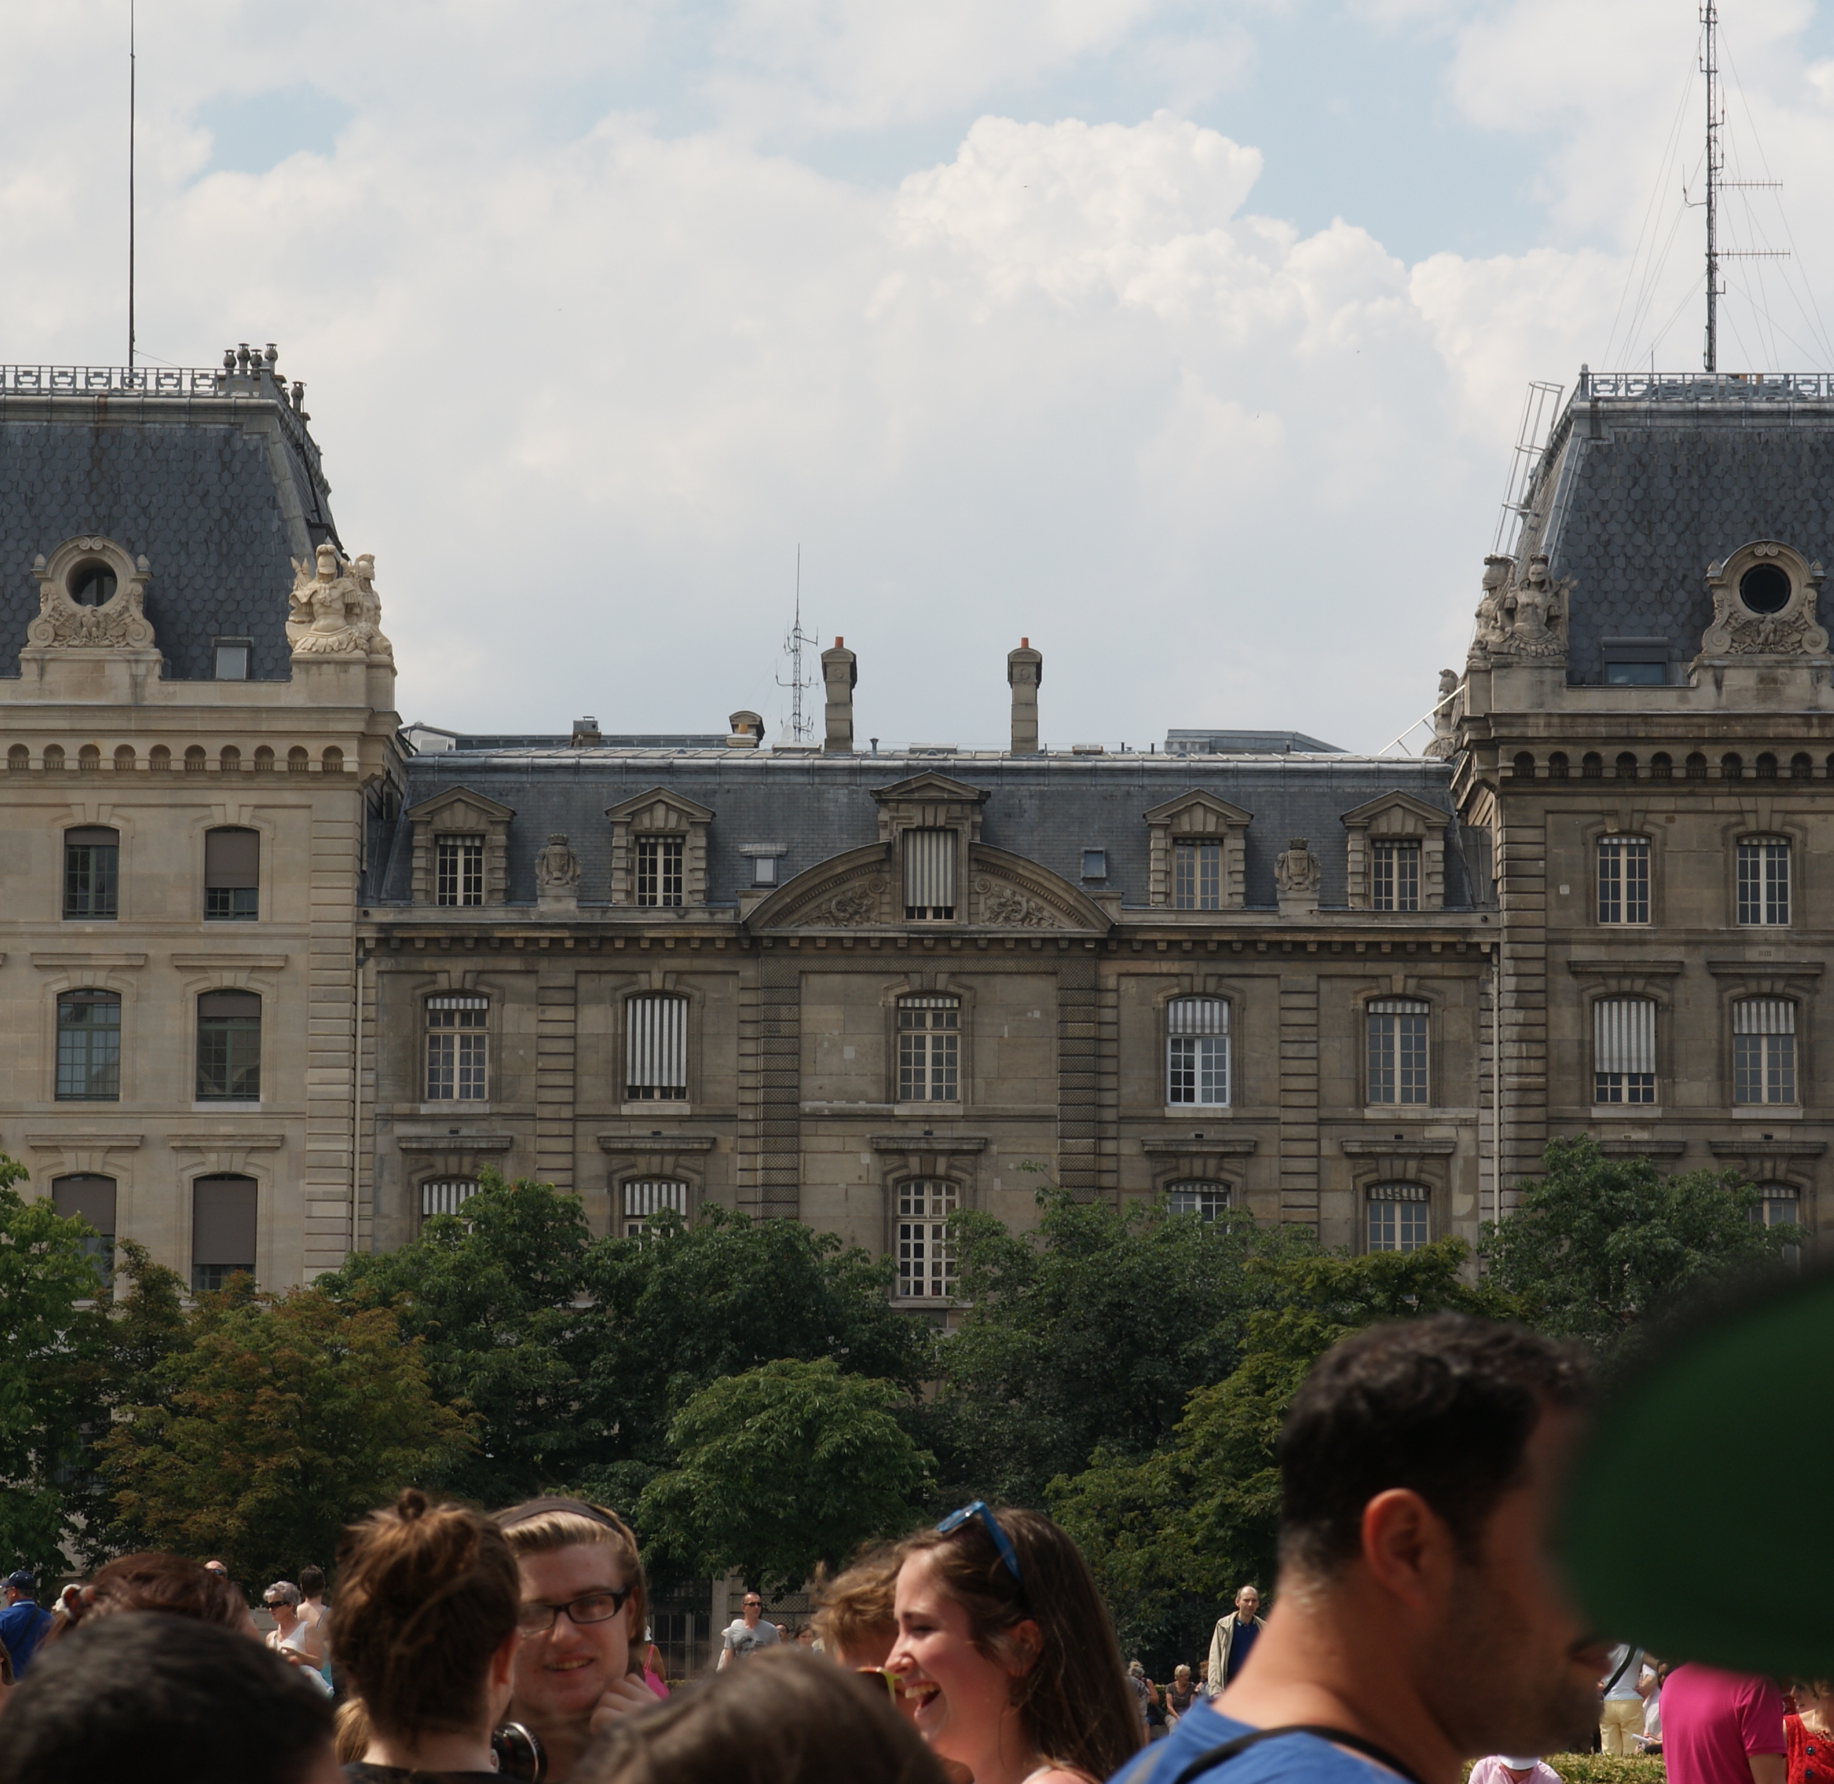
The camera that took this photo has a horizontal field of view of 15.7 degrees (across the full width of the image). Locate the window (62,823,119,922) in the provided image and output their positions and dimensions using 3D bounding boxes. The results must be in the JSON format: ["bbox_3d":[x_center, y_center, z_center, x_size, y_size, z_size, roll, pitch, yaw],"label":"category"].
[{"bbox_3d":[-18.205,-0.409,146.902,1.238,2.112,0.300,0,-6,0],"label":"window"}]

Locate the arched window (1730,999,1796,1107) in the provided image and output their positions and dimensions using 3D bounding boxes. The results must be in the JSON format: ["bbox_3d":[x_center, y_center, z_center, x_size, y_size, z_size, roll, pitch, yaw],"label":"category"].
[{"bbox_3d":[20.010,3.814,157.699,1.575,2.517,0.280,0,-6,0],"label":"arched window"}]

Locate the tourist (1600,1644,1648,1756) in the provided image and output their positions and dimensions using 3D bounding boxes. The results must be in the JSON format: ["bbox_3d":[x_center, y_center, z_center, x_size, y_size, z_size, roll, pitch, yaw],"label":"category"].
[{"bbox_3d":[5.279,6.132,49.911,0.480,1.680,0.340,0,-6,6],"label":"tourist"}]

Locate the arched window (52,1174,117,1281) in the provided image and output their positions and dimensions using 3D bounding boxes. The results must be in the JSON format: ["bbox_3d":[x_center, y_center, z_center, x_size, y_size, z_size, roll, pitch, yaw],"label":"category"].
[{"bbox_3d":[-17.642,7.306,141.291,1.370,2.670,0.300,0,-6,0],"label":"arched window"}]

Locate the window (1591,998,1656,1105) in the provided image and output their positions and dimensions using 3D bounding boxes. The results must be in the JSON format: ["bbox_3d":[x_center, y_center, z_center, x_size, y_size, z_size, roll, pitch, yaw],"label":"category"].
[{"bbox_3d":[15.374,3.467,144.970,1.425,2.328,0.300,0,-6,0],"label":"window"}]

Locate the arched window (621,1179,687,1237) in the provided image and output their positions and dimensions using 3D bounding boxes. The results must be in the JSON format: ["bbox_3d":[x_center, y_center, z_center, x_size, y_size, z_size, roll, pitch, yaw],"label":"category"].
[{"bbox_3d":[-5.775,7.648,147.233,1.457,2.619,0.300,0,-6,0],"label":"arched window"}]

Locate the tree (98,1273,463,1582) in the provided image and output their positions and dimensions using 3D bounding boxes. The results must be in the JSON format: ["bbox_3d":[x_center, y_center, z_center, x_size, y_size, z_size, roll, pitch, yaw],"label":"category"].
[{"bbox_3d":[-9.105,8.526,94.669,5.289,6.239,5.289,0,-6,0],"label":"tree"}]

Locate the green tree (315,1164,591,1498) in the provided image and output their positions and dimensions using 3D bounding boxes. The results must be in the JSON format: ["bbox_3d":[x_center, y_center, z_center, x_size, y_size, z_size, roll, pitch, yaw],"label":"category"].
[{"bbox_3d":[-7.871,9.143,112.532,5.100,8.816,5.100,0,-6,0],"label":"green tree"}]

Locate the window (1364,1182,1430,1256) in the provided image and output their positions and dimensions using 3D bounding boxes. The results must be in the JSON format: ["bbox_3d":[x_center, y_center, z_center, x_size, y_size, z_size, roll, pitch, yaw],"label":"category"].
[{"bbox_3d":[10.296,7.551,142.790,1.380,2.630,0.300,0,-6,0],"label":"window"}]

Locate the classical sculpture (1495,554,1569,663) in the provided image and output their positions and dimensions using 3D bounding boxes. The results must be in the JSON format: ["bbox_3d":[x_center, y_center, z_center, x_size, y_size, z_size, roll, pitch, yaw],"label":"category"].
[{"bbox_3d":[14.693,-6.748,159.026,1.837,2.607,1.300,0,-6,0],"label":"classical sculpture"}]

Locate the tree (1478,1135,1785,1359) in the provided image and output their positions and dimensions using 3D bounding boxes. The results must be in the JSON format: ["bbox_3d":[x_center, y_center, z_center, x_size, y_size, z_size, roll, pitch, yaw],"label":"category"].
[{"bbox_3d":[12.331,9.041,114.708,5.900,9.730,5.900,0,-6,0],"label":"tree"}]

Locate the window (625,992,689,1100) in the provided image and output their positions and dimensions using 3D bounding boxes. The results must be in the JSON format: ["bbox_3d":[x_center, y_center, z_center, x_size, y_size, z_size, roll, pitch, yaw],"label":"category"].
[{"bbox_3d":[-5.731,3.442,147.061,1.410,2.394,0.300,0,-6,0],"label":"window"}]

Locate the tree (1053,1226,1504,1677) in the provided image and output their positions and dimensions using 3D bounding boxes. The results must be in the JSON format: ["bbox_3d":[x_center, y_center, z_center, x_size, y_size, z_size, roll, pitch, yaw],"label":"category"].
[{"bbox_3d":[5.264,8.171,92.659,6.857,6.744,6.515,0,-6,0],"label":"tree"}]

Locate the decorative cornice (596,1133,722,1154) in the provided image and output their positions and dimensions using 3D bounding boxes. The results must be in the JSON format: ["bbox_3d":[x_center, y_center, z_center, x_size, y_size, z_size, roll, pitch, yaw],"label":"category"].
[{"bbox_3d":[-6.180,6.041,159.659,2.990,0.474,0.420,0,-6,0],"label":"decorative cornice"}]

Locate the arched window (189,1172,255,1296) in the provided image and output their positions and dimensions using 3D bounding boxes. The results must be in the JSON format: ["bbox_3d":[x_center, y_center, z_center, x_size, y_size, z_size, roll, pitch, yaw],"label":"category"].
[{"bbox_3d":[-15.181,7.529,146.043,1.441,2.667,0.300,0,-6,0],"label":"arched window"}]

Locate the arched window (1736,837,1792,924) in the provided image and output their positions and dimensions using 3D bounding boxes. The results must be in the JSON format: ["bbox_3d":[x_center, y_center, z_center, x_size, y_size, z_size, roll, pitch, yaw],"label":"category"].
[{"bbox_3d":[18.647,-0.207,146.863,1.215,1.982,0.300,0,-6,0],"label":"arched window"}]

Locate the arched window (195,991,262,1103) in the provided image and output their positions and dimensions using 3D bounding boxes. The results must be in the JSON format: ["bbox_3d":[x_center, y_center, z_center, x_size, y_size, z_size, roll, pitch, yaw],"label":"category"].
[{"bbox_3d":[-16.256,3.690,157.693,1.600,2.665,0.280,0,-6,0],"label":"arched window"}]

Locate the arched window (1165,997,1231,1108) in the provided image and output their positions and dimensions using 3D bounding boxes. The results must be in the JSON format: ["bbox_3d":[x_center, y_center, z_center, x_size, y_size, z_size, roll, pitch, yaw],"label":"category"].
[{"bbox_3d":[6.047,3.463,143.239,1.360,2.380,0.300,0,-6,0],"label":"arched window"}]

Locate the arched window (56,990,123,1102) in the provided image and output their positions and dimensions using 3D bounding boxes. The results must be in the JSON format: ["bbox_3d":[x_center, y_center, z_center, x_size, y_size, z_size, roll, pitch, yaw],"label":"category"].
[{"bbox_3d":[-18.006,3.351,145.117,1.423,2.453,0.300,0,-6,0],"label":"arched window"}]

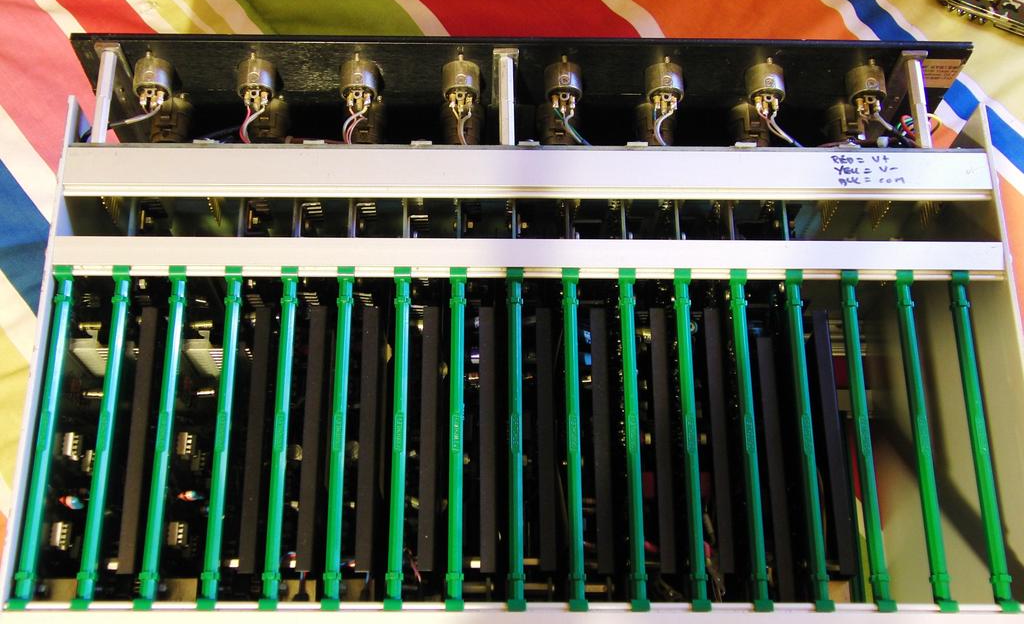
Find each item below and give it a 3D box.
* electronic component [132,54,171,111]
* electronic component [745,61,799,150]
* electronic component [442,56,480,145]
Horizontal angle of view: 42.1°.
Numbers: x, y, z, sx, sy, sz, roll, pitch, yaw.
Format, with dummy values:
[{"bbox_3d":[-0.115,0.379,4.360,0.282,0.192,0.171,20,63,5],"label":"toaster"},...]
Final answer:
[{"bbox_3d":[-0.193,-0.123,0.715,0.021,0.021,0.029,0,67,-2],"label":"electronic component"},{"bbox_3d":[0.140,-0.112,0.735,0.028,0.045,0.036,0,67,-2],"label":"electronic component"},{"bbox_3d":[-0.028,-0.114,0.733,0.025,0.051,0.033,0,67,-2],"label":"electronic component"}]

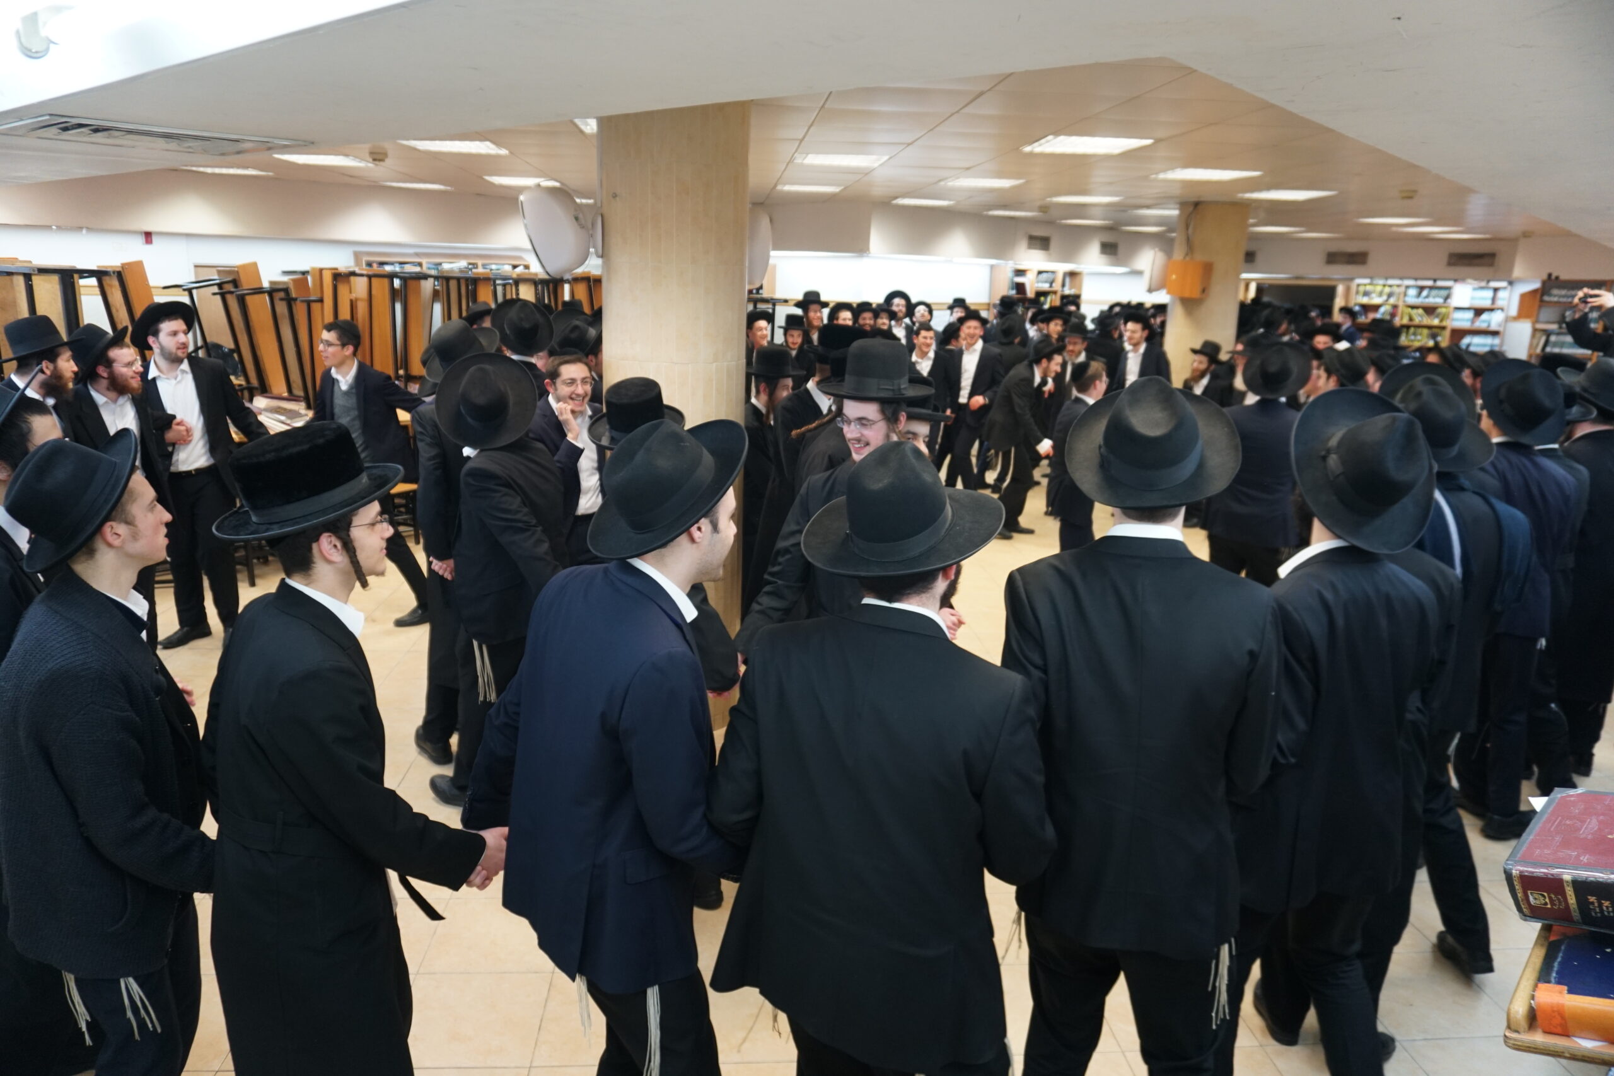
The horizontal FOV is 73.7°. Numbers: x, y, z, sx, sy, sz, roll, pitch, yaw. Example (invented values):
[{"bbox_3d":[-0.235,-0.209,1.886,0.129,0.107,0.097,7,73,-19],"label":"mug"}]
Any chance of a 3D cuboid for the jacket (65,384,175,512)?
[{"bbox_3d":[-3.328,-0.379,5.177,0.400,0.750,0.580,12,17,36],"label":"jacket"}]

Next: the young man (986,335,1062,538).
[{"bbox_3d":[1.780,-0.800,8.722,0.600,1.590,0.500,5,14,12],"label":"young man"}]

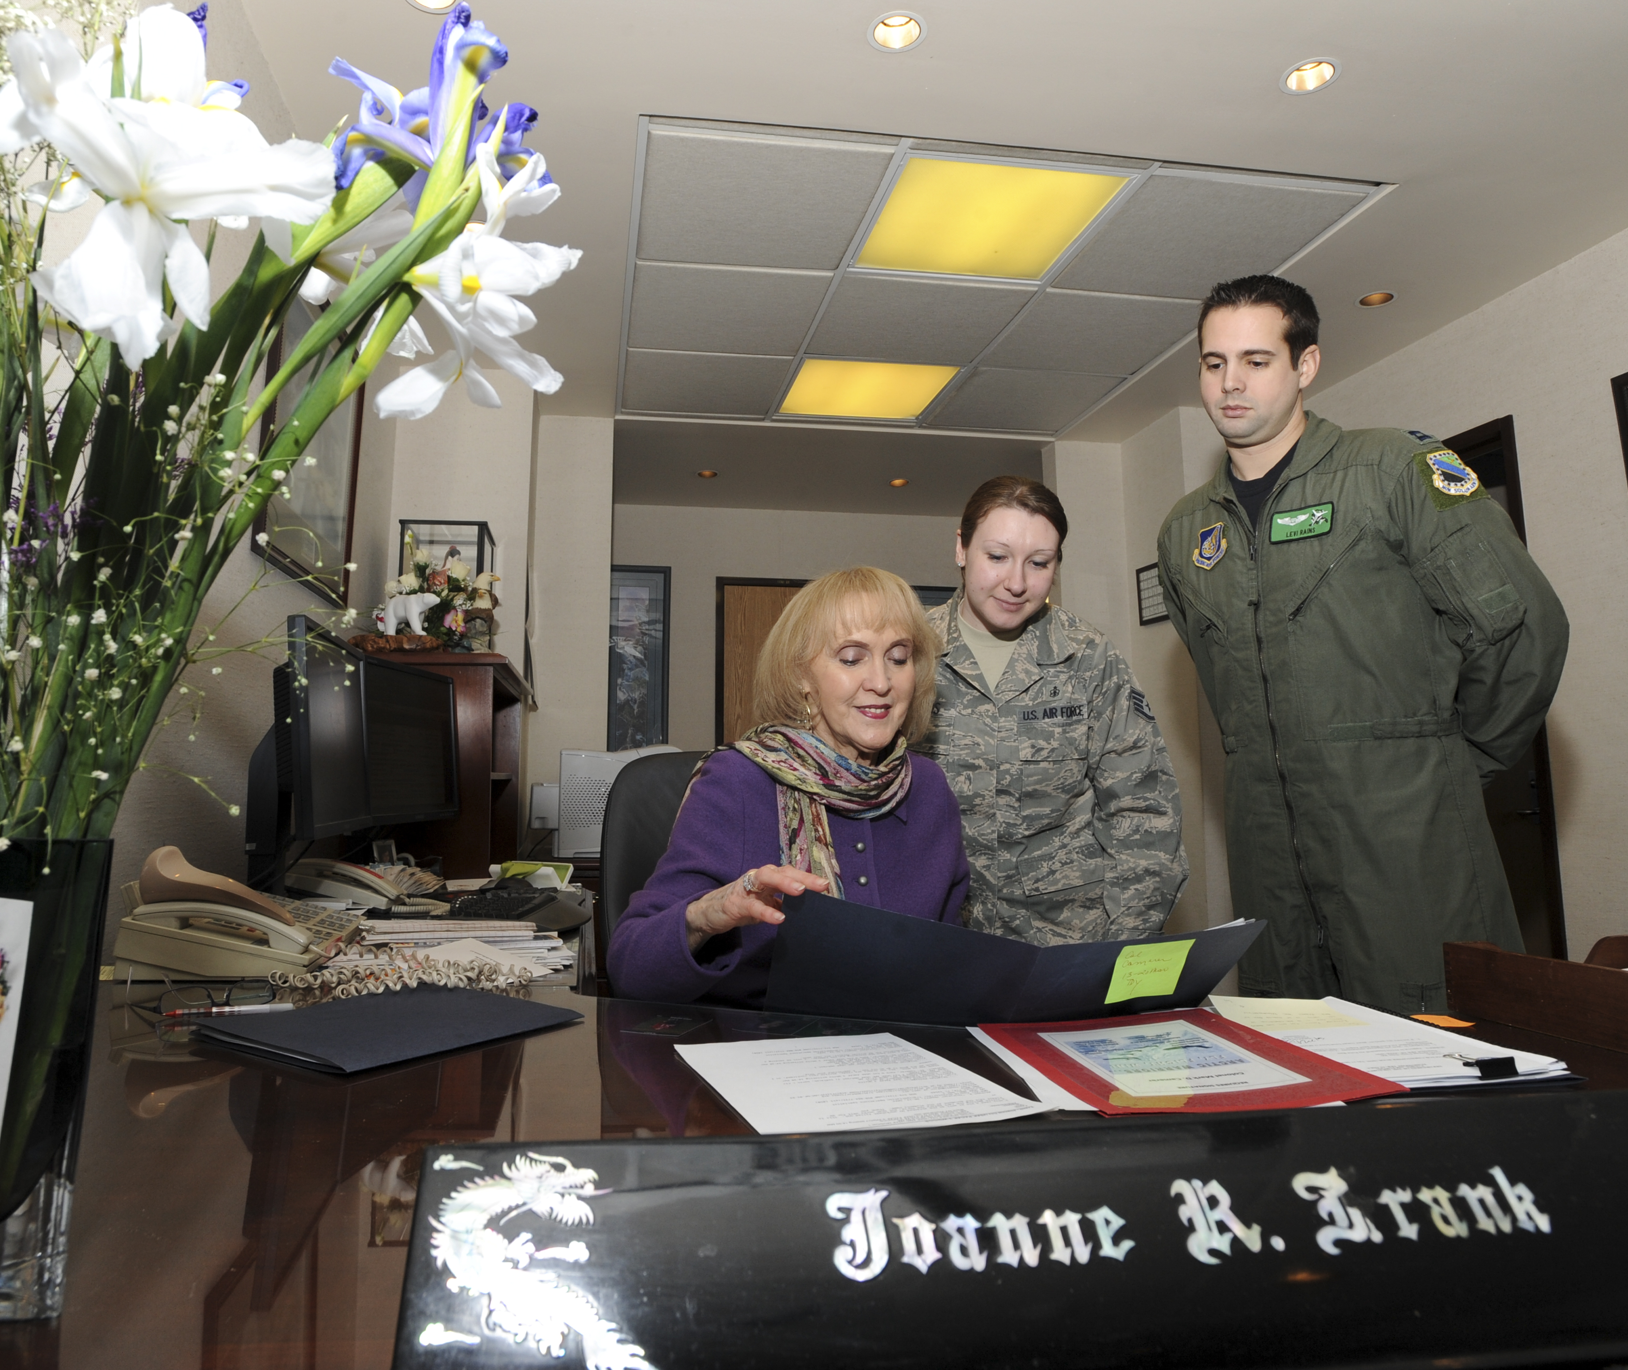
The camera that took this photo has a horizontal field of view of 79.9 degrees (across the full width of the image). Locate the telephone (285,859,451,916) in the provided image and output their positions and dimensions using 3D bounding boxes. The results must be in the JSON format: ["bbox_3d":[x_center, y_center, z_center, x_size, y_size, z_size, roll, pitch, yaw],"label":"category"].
[{"bbox_3d":[-0.950,0.411,2.020,0.230,0.130,0.200,-2,-6,12],"label":"telephone"}]

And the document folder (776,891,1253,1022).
[{"bbox_3d":[0.196,0.343,1.058,0.460,0.290,0.080,0,34,-3],"label":"document folder"}]

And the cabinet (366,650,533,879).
[{"bbox_3d":[-1.095,0.268,2.995,0.370,0.610,0.850,1,-6,-12],"label":"cabinet"}]

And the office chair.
[{"bbox_3d":[-0.040,0.618,1.380,0.620,1.060,0.650,0,-6,-9],"label":"office chair"}]

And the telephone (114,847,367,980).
[{"bbox_3d":[-0.829,0.327,1.419,0.240,0.160,0.200,0,-6,-6],"label":"telephone"}]

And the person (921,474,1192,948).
[{"bbox_3d":[0.395,0.396,1.600,0.470,1.540,0.330,-3,-6,20],"label":"person"}]

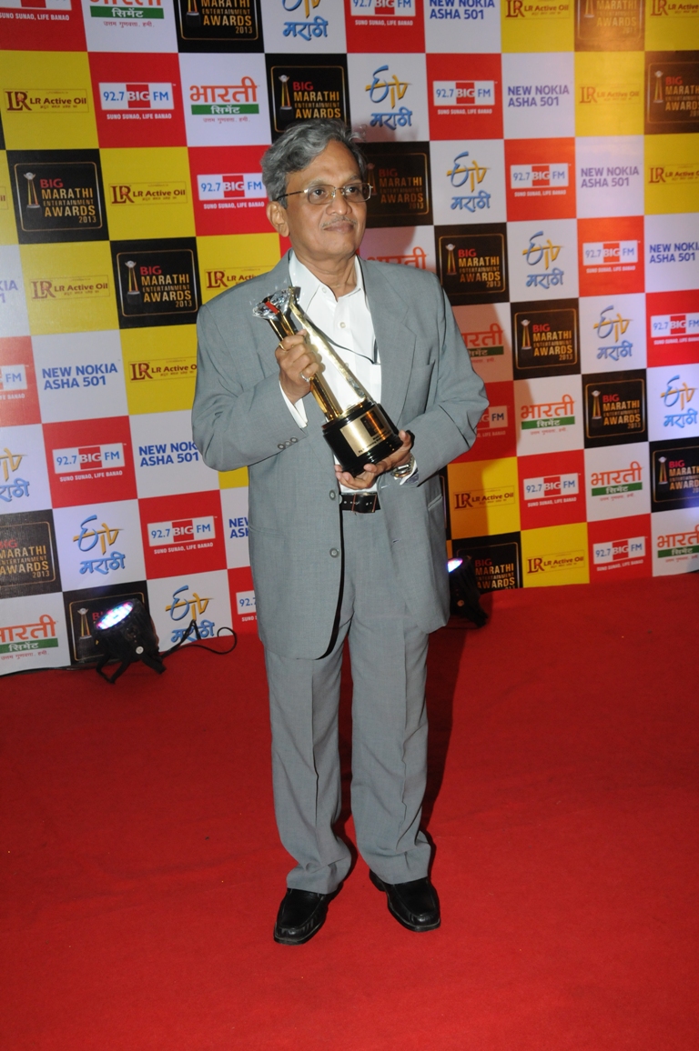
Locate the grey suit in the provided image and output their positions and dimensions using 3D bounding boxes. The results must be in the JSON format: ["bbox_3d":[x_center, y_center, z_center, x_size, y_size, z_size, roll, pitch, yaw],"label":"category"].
[{"bbox_3d":[-0.004,0.124,2.361,0.600,1.360,0.360,-6,11,-11],"label":"grey suit"}]

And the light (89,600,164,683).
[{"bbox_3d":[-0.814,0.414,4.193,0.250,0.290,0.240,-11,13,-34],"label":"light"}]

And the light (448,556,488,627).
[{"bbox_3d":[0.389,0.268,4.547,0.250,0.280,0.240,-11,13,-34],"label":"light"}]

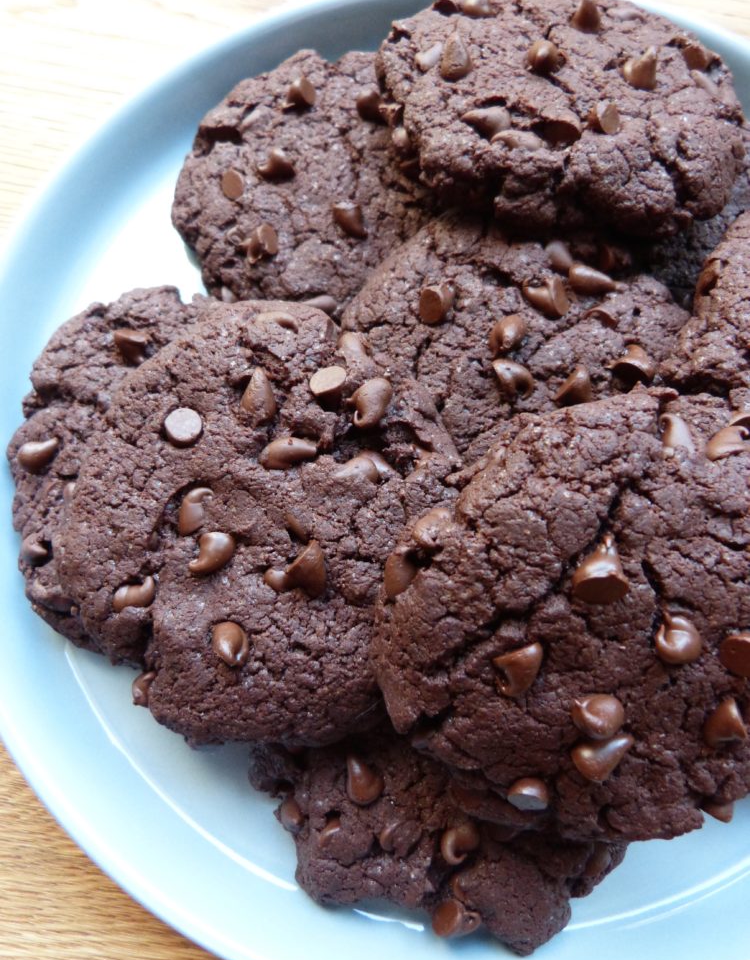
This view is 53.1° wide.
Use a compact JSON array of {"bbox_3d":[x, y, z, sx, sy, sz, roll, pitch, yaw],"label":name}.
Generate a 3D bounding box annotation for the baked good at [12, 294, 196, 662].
[{"bbox_3d":[-0.042,-0.004,0.186,0.091,0.017,0.091,0,72,-1],"label":"baked good"}]

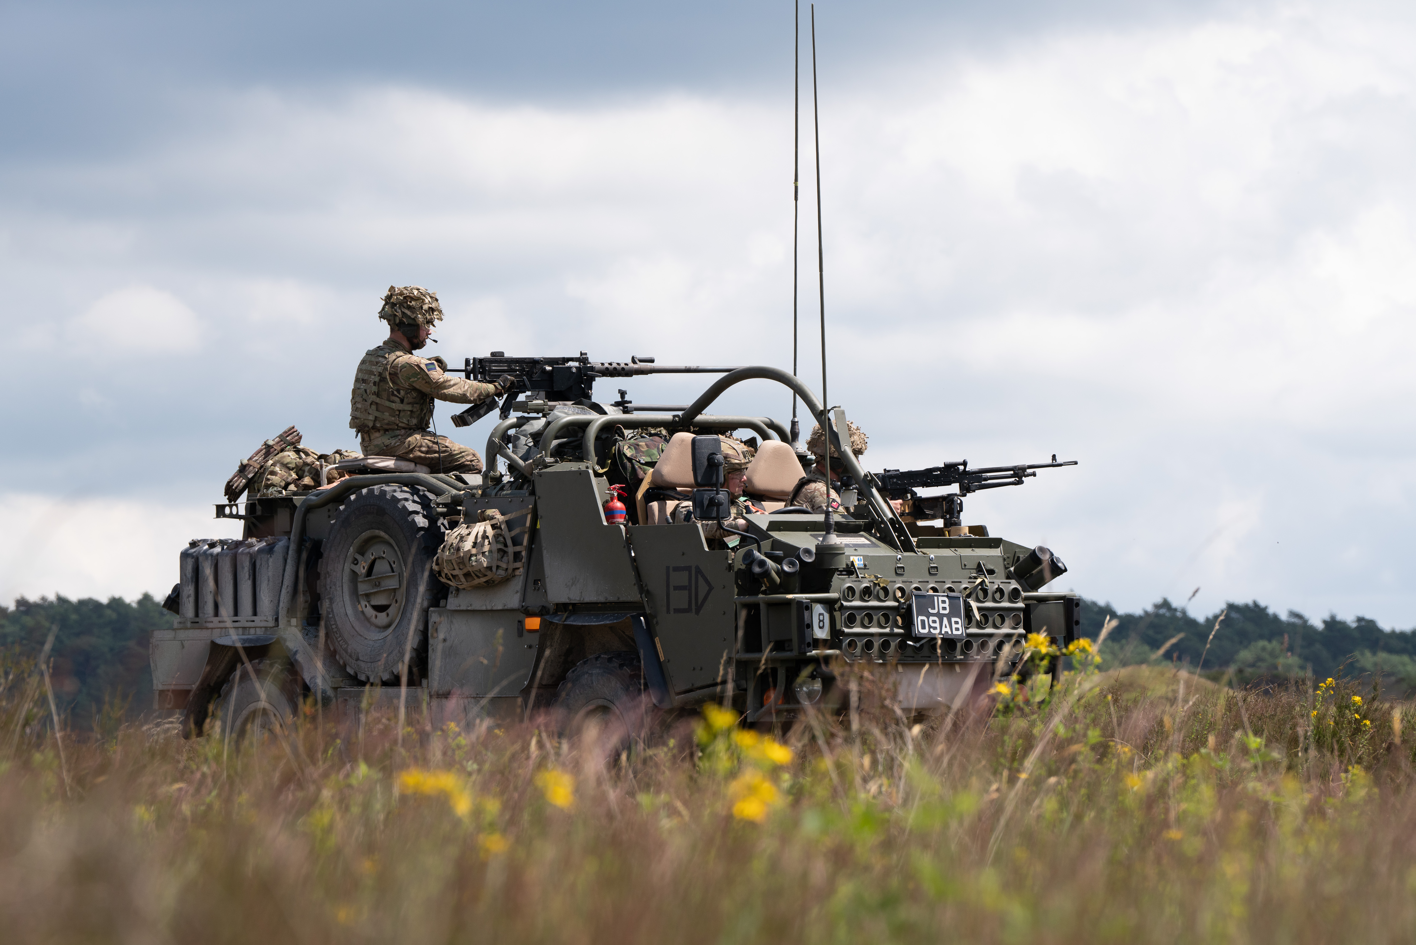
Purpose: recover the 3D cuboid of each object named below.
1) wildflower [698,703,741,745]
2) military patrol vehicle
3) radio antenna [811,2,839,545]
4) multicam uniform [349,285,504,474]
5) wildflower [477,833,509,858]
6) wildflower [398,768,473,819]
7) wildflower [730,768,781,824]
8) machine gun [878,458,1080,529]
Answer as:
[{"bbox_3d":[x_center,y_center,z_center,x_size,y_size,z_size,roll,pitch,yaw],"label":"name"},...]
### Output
[{"bbox_3d":[0.021,0.462,14.000,0.075,0.068,0.070,0,-2,0],"label":"wildflower"},{"bbox_3d":[-0.540,0.700,39.150,2.050,2.500,5.450,1,-2,-38],"label":"military patrol vehicle"},{"bbox_3d":[0.557,-0.965,37.075,0.090,2.620,0.090,-2,-3,0],"label":"radio antenna"},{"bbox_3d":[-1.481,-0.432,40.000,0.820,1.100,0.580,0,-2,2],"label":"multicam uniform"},{"bbox_3d":[-0.365,0.635,13.000,0.046,0.036,0.042,0,-2,0],"label":"wildflower"},{"bbox_3d":[-0.465,0.547,13.000,0.120,0.080,0.085,0,-2,0],"label":"wildflower"},{"bbox_3d":[0.084,0.572,13.500,0.085,0.088,0.075,0,-2,0],"label":"wildflower"},{"bbox_3d":[1.286,0.091,38.000,1.150,0.300,0.250,6,-2,7],"label":"machine gun"}]

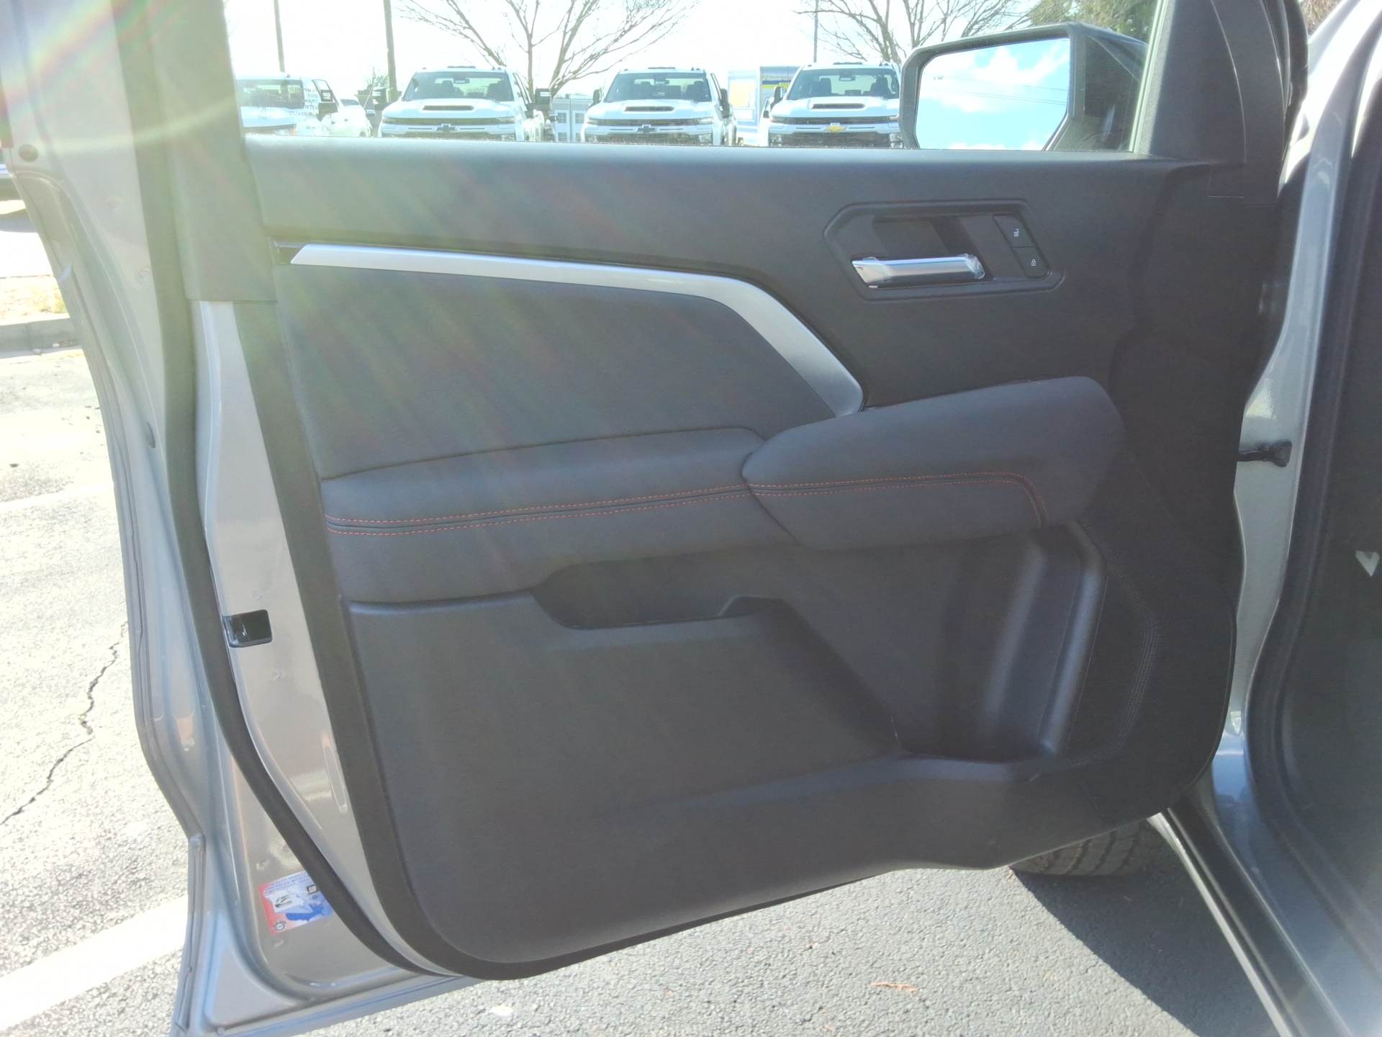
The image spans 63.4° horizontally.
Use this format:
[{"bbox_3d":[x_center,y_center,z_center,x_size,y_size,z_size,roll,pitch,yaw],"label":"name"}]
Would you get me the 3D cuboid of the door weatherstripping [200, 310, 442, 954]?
[{"bbox_3d":[-0.296,0.129,0.901,0.137,0.606,0.070,-8,21,-21],"label":"door weatherstripping"}]

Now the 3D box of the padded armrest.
[{"bbox_3d":[0.207,-0.039,0.939,0.365,0.117,0.095,-8,21,-21],"label":"padded armrest"}]

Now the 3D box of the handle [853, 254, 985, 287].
[{"bbox_3d":[0.188,-0.204,0.919,0.122,0.024,0.025,-8,21,-21],"label":"handle"}]

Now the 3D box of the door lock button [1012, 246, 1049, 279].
[{"bbox_3d":[0.289,-0.220,0.961,0.038,0.026,0.010,-8,21,-21],"label":"door lock button"}]

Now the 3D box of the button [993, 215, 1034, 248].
[{"bbox_3d":[0.270,-0.243,0.945,0.040,0.028,0.010,-8,21,-21],"label":"button"}]

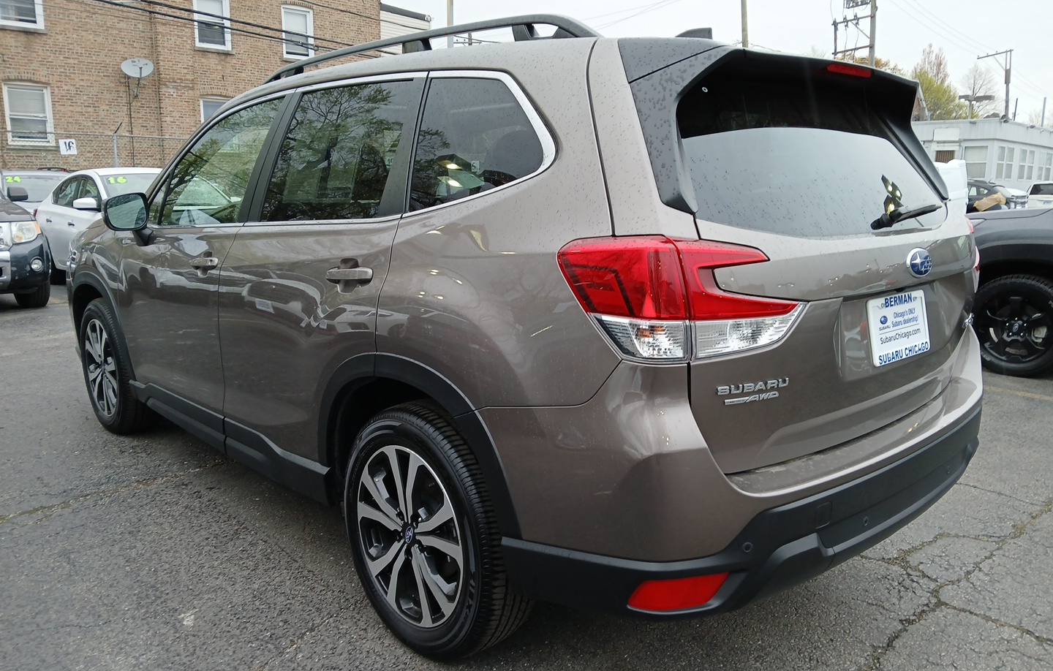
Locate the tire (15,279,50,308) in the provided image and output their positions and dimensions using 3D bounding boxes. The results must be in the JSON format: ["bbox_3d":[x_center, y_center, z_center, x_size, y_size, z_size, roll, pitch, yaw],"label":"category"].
[{"bbox_3d":[-5.182,-0.658,8.232,0.240,0.730,0.730,-10,15,-43],"label":"tire"}]

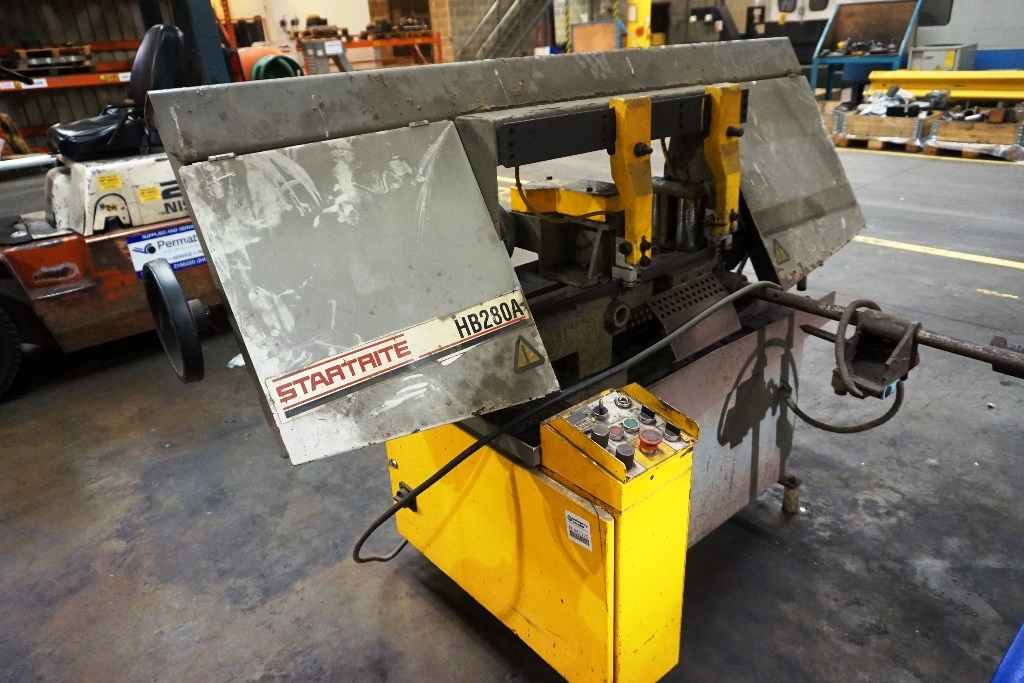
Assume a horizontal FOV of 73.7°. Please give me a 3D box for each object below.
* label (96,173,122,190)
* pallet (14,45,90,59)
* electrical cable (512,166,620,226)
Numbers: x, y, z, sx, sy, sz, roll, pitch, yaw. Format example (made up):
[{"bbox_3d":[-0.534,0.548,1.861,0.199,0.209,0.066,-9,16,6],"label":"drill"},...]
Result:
[{"bbox_3d":[-1.751,-0.695,2.973,0.090,0.061,0.005,-22,30,-36],"label":"label"},{"bbox_3d":[-7.226,-4.478,10.649,0.990,0.135,1.000,-22,30,-36],"label":"pallet"},{"bbox_3d":[0.119,-0.302,1.375,0.275,0.125,0.045,-22,30,-36],"label":"electrical cable"}]

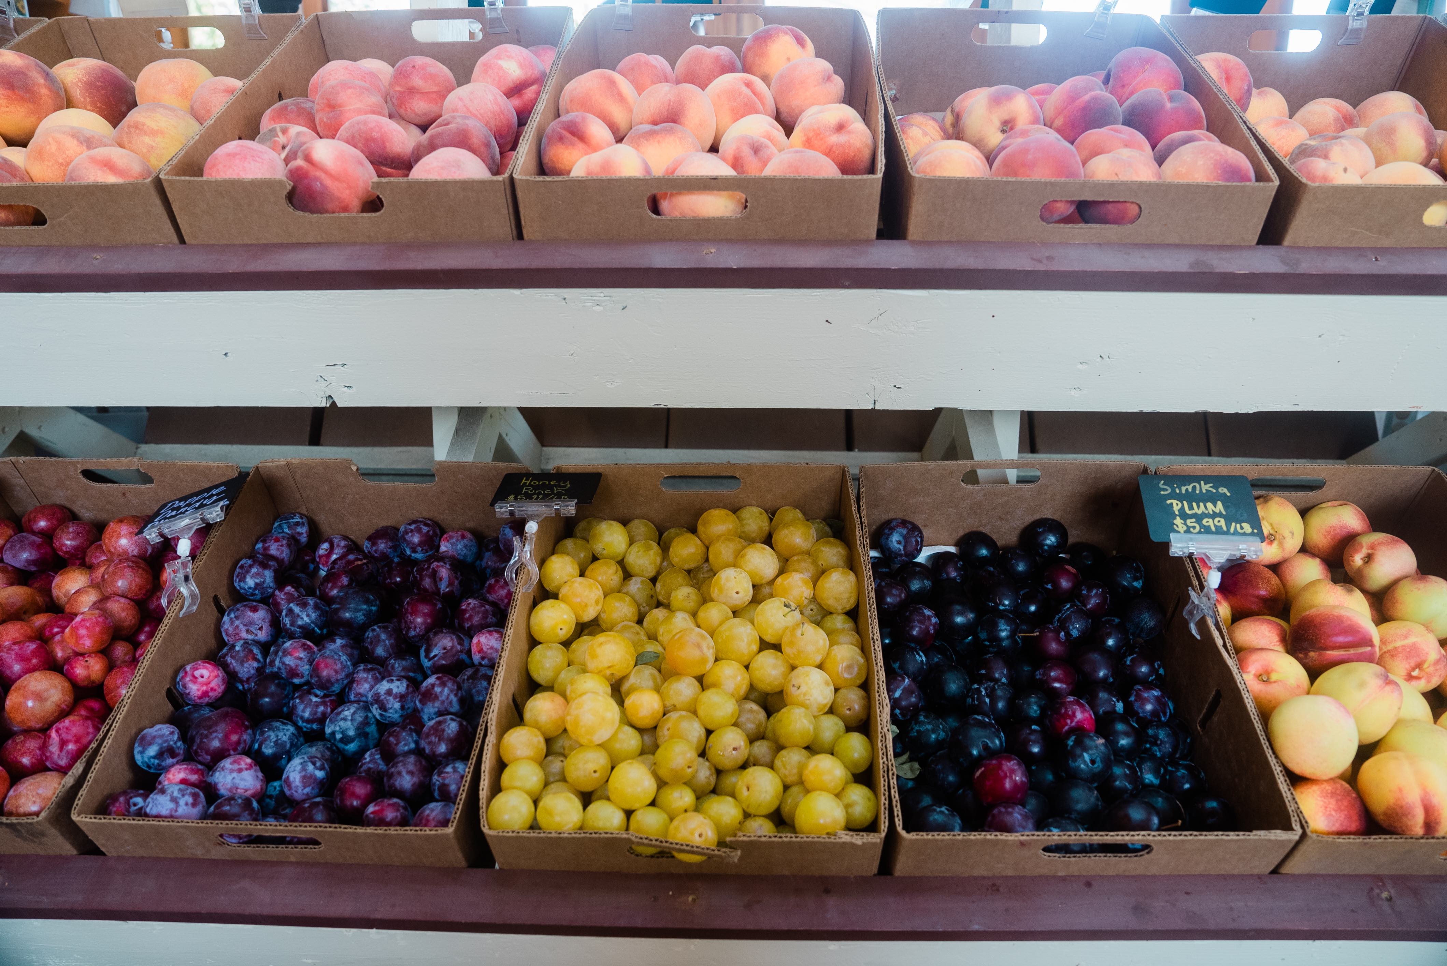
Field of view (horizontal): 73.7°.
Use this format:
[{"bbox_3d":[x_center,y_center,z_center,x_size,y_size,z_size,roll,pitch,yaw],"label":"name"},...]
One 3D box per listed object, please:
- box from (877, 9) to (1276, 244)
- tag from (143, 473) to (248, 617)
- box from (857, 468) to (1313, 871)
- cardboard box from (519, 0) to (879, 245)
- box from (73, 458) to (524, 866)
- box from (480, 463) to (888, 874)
[{"bbox_3d":[0.322,-0.351,0.997,0.304,0.126,0.405,2,44,3],"label":"box"},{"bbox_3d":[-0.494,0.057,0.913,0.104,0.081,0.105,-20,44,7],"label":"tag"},{"bbox_3d":[0.294,0.170,0.925,0.304,0.126,0.405,0,45,2],"label":"box"},{"bbox_3d":[-0.011,-0.348,0.988,0.304,0.126,0.405,2,44,3],"label":"cardboard box"},{"bbox_3d":[-0.356,0.167,0.942,0.304,0.126,0.405,0,45,2],"label":"box"},{"bbox_3d":[-0.026,0.168,0.919,0.304,0.126,0.405,0,45,1],"label":"box"}]

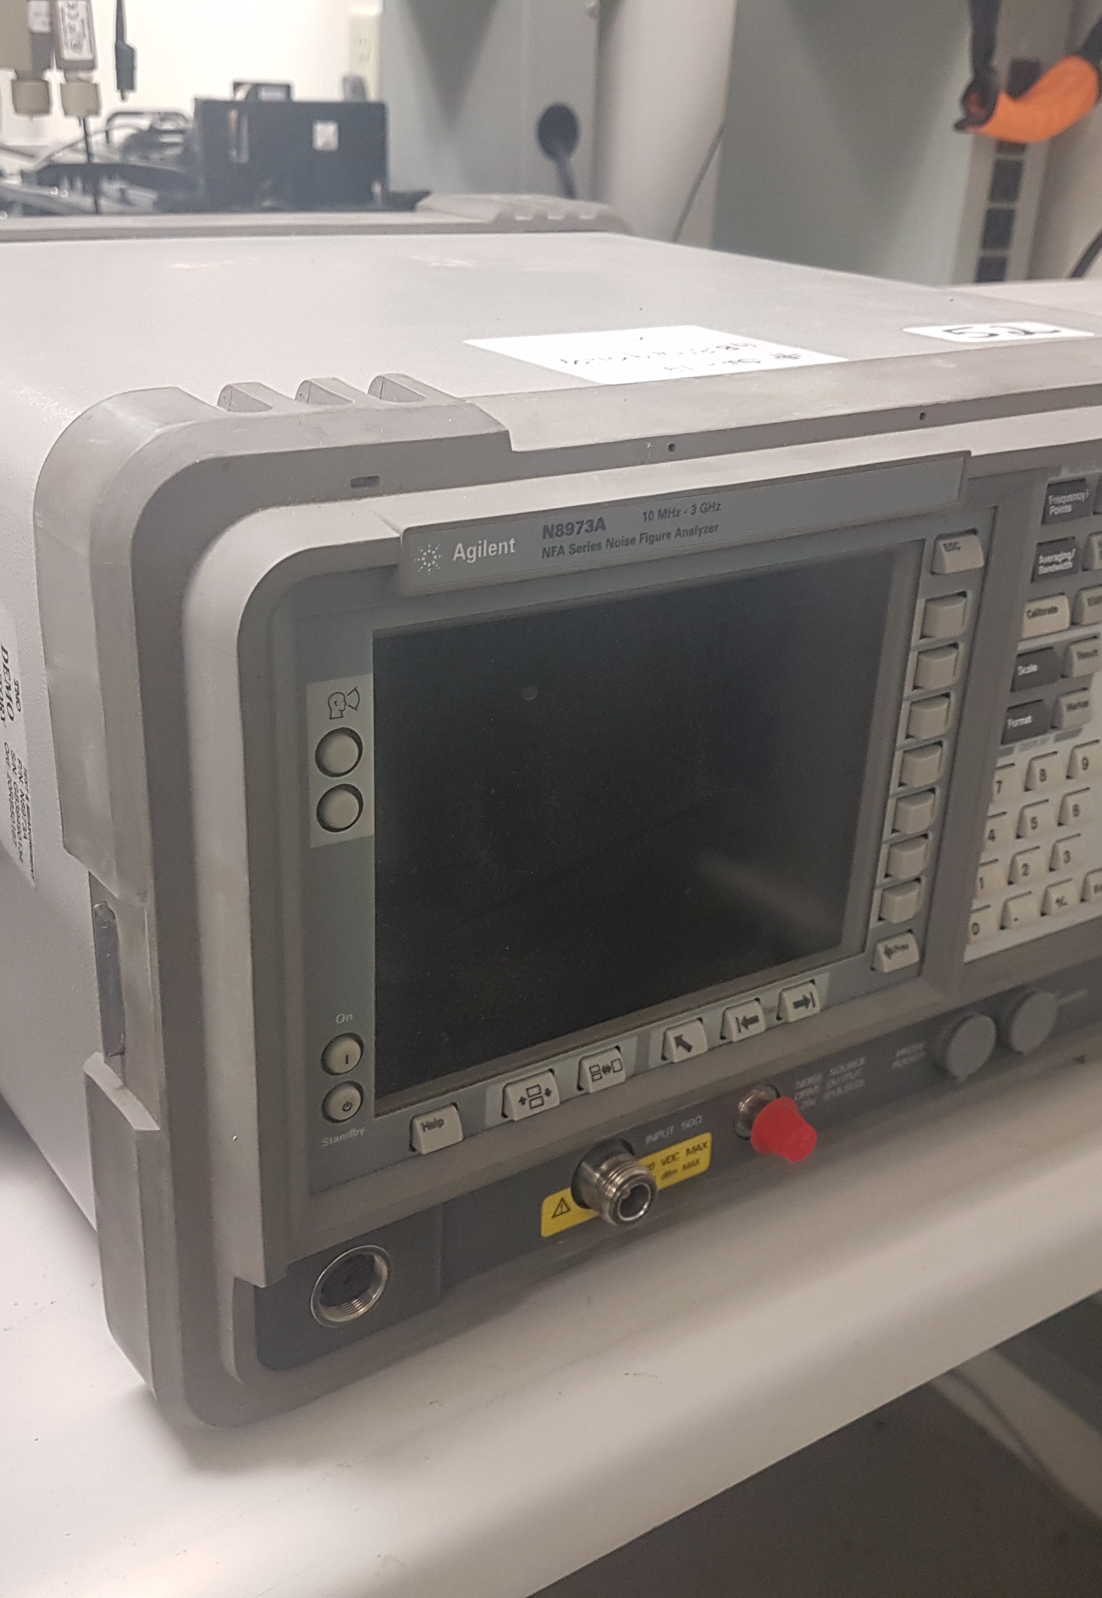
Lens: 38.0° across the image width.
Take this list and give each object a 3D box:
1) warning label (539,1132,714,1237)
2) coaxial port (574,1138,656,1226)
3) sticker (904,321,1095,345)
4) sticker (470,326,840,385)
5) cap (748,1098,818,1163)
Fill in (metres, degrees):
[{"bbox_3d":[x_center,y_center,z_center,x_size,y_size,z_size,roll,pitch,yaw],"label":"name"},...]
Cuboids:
[{"bbox_3d":[0.020,0.099,0.411,0.054,0.013,0.001,-14,29,-31],"label":"warning label"},{"bbox_3d":[0.017,0.097,0.399,0.018,0.018,0.015,-14,29,-31],"label":"coaxial port"},{"bbox_3d":[0.128,-0.133,0.455,0.050,0.001,0.025,-14,29,-31],"label":"sticker"},{"bbox_3d":[0.026,-0.111,0.399,0.076,0.001,0.060,-14,29,-31],"label":"sticker"},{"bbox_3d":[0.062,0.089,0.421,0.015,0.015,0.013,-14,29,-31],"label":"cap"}]

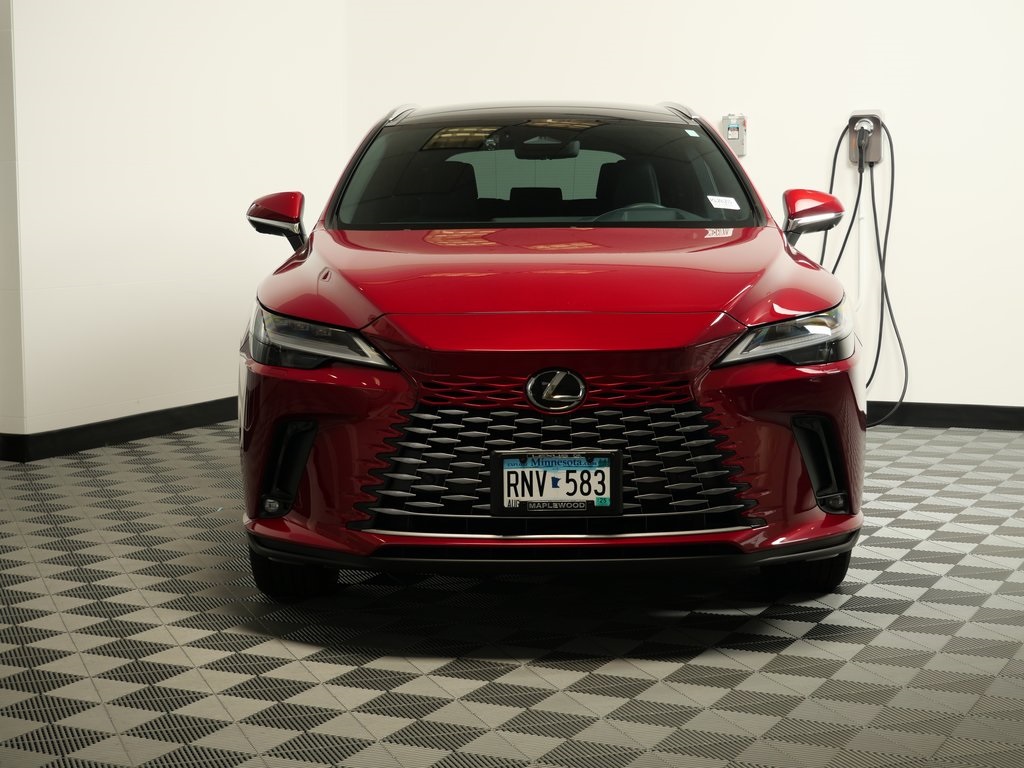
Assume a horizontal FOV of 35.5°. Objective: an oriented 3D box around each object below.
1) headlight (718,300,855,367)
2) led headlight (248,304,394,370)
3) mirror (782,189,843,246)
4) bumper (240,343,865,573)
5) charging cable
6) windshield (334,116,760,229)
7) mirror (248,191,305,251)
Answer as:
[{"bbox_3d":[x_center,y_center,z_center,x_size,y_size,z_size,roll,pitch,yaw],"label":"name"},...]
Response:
[{"bbox_3d":[0.779,-0.152,4.567,0.460,0.200,0.460,0,5,0],"label":"headlight"},{"bbox_3d":[-0.531,-0.131,4.567,0.460,0.200,0.460,0,5,0],"label":"led headlight"},{"bbox_3d":[1.104,-0.612,5.869,0.230,0.220,0.190,0,5,0],"label":"mirror"},{"bbox_3d":[0.126,0.173,4.537,1.880,0.620,0.620,0,5,0],"label":"bumper"},{"bbox_3d":[2.019,-0.637,9.333,0.560,1.784,0.160,2,6,24],"label":"charging cable"},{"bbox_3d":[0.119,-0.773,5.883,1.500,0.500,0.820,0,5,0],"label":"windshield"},{"bbox_3d":[-0.865,-0.601,5.869,0.230,0.220,0.190,0,5,0],"label":"mirror"}]

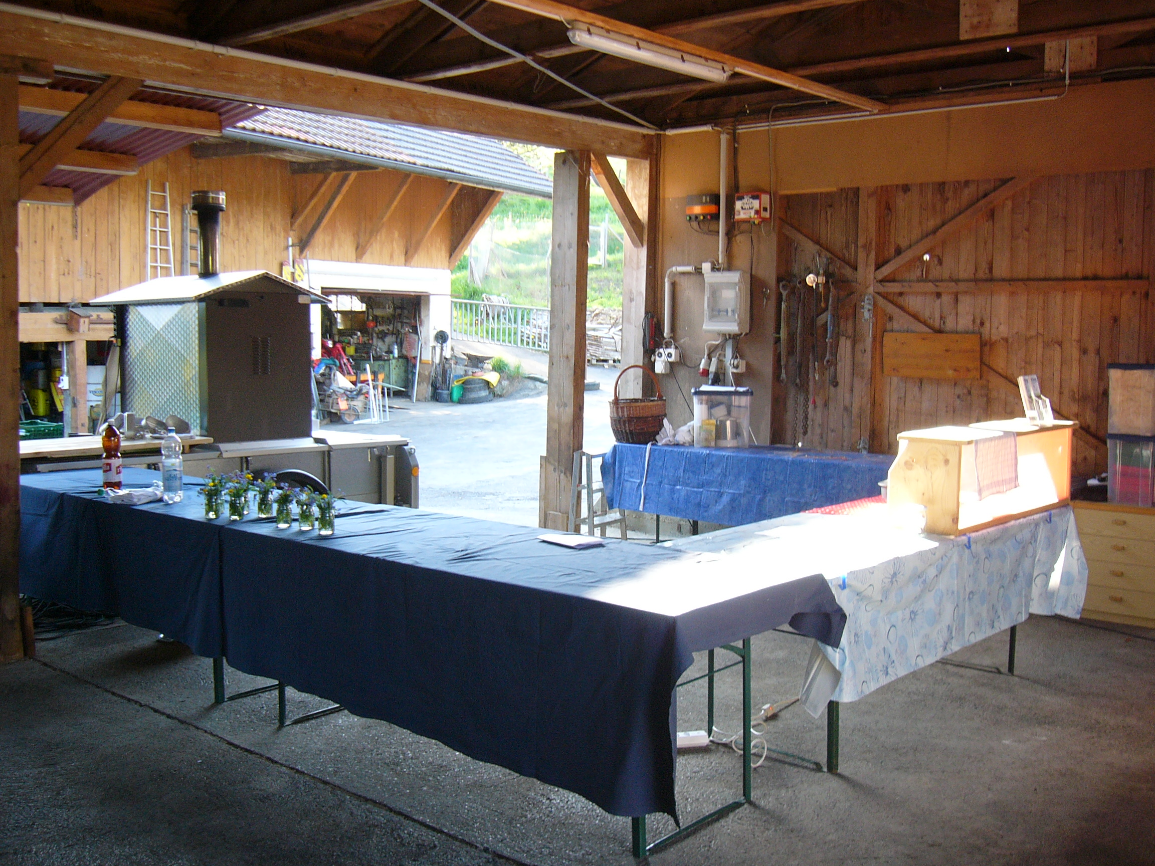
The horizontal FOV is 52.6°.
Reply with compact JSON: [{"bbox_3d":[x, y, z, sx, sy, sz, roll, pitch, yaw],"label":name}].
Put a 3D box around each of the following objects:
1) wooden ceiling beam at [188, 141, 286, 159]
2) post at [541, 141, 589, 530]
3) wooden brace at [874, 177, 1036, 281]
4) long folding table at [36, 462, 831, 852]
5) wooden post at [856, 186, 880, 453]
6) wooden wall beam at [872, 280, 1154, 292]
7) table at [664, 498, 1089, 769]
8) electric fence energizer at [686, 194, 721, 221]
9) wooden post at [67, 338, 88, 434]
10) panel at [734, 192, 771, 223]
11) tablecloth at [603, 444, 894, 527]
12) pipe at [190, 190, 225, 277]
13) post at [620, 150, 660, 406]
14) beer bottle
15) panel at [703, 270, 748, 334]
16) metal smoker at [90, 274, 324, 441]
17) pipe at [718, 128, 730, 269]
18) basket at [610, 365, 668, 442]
[{"bbox_3d":[-5.403,-4.514,18.506,1.960,0.220,0.180,4,6,29],"label":"wooden ceiling beam"},{"bbox_3d":[-0.114,-0.634,9.005,0.320,2.980,0.170,5,5,39],"label":"post"},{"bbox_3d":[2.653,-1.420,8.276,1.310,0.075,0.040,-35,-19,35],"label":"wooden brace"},{"bbox_3d":[-1.144,0.737,4.970,4.369,0.798,0.820,5,7,39],"label":"long folding table"},{"bbox_3d":[1.909,-0.369,7.702,0.135,2.450,0.100,5,7,42],"label":"wooden post"},{"bbox_3d":[2.945,-1.016,8.056,1.870,0.080,0.040,5,5,39],"label":"wooden wall beam"},{"bbox_3d":[1.314,0.766,4.976,0.800,0.798,2.250,5,7,41],"label":"table"},{"bbox_3d":[0.928,-1.633,8.478,0.280,0.190,0.120,5,7,42],"label":"electric fence energizer"},{"bbox_3d":[-7.470,-0.603,17.392,0.210,1.620,0.210,4,6,29],"label":"wooden post"},{"bbox_3d":[1.341,-1.744,9.031,0.240,0.220,0.140,5,5,39],"label":"panel"},{"bbox_3d":[1.431,0.528,8.616,2.260,0.785,0.840,5,5,39],"label":"tablecloth"},{"bbox_3d":[-2.465,-1.332,7.800,0.225,0.580,0.225,5,7,42],"label":"pipe"},{"bbox_3d":[0.489,-0.668,8.902,0.200,2.820,0.180,5,7,42],"label":"post"},{"bbox_3d":[-2.275,0.107,5.708,0.093,0.326,0.093,5,5,39],"label":"beer bottle"},{"bbox_3d":[1.054,-0.951,8.399,0.310,0.430,0.150,5,7,42],"label":"panel"},{"bbox_3d":[-2.620,-0.555,8.310,1.350,1.140,1.060,5,5,39],"label":"metal smoker"},{"bbox_3d":[1.147,-1.847,9.226,0.048,1.060,0.050,5,5,39],"label":"pipe"},{"bbox_3d":[0.482,-0.226,9.088,0.440,0.610,0.410,1,4,3],"label":"basket"}]

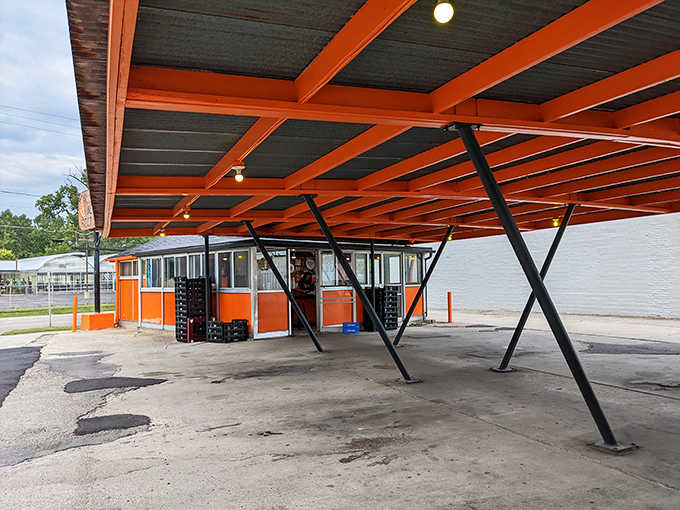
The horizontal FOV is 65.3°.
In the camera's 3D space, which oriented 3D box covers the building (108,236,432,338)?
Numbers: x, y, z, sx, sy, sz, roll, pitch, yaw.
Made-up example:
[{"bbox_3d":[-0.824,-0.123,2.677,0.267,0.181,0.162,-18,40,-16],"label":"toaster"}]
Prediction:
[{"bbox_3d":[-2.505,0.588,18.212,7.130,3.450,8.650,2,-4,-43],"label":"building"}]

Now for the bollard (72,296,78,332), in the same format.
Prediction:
[{"bbox_3d":[-7.862,1.773,15.748,0.118,1.050,0.118,2,-4,-43],"label":"bollard"}]

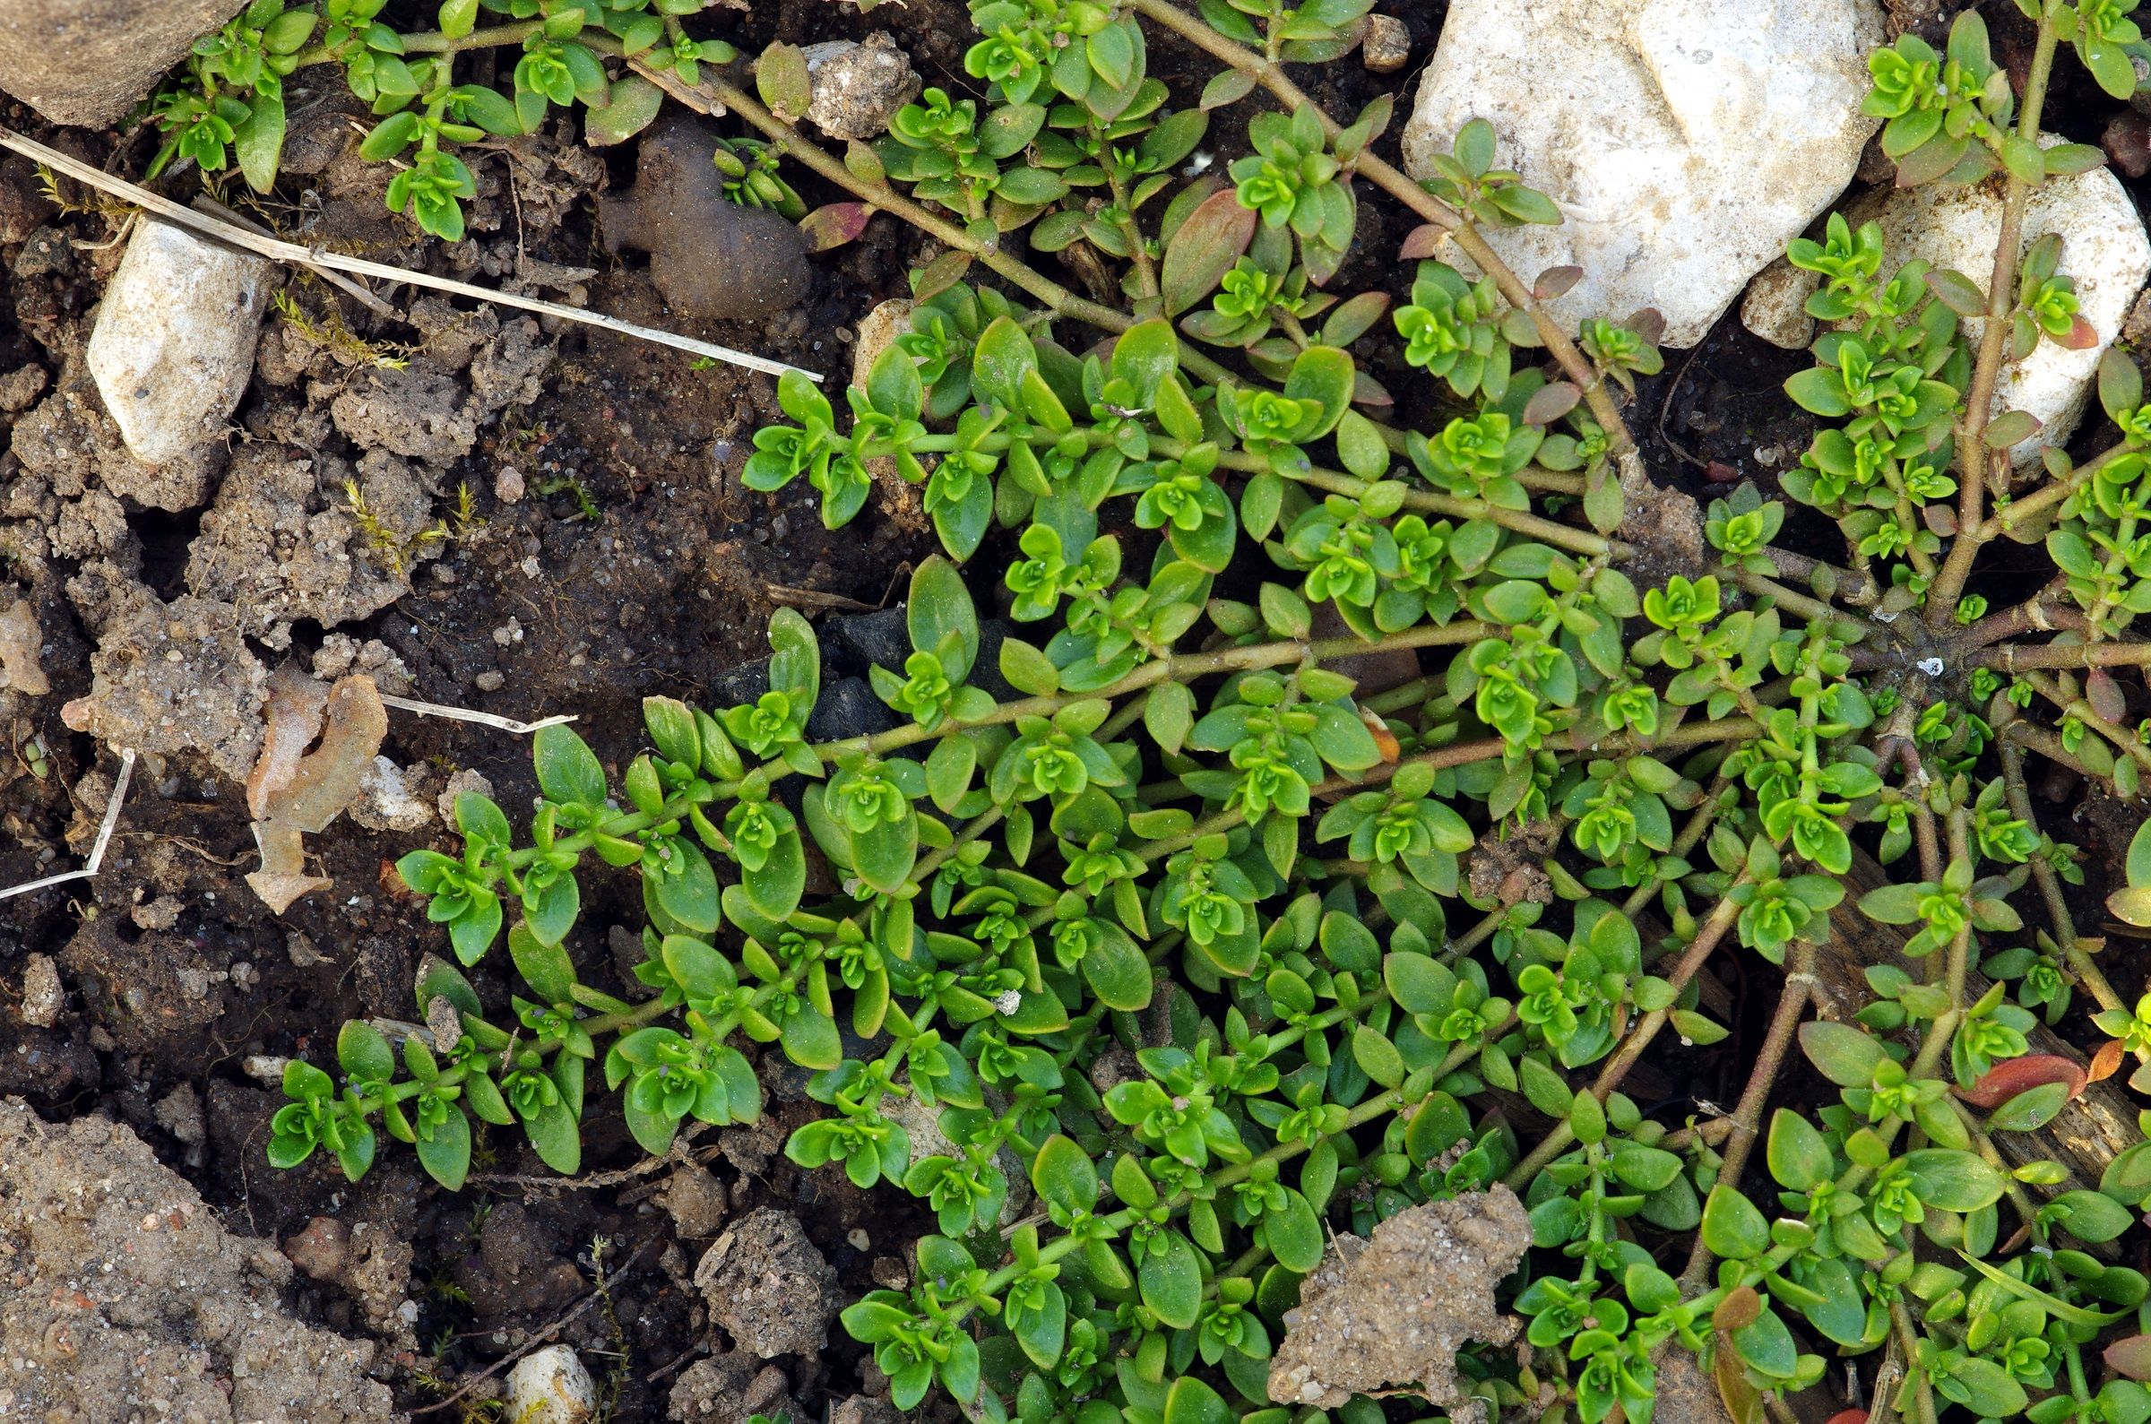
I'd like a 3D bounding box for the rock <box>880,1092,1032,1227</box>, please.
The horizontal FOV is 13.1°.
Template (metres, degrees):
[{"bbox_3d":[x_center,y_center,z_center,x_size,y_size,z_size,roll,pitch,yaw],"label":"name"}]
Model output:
[{"bbox_3d":[-0.009,0.033,0.690,0.012,0.009,0.011,0,80,0],"label":"rock"}]

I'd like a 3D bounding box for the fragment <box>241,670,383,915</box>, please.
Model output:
[{"bbox_3d":[-0.056,0.006,0.694,0.011,0.005,0.018,0,80,0],"label":"fragment"}]

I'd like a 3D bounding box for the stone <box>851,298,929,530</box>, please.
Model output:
[{"bbox_3d":[-0.013,-0.022,0.700,0.008,0.009,0.017,0,80,0],"label":"stone"}]

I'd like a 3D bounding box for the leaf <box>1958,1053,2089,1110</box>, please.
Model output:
[{"bbox_3d":[0.069,0.027,0.687,0.010,0.004,0.004,0,80,0],"label":"leaf"}]

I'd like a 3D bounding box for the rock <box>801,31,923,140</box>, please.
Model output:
[{"bbox_3d":[-0.016,-0.047,0.704,0.009,0.007,0.008,0,80,0],"label":"rock"}]

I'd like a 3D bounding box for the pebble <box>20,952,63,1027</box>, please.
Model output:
[{"bbox_3d":[-0.077,0.021,0.693,0.003,0.004,0.006,0,80,0],"label":"pebble"}]

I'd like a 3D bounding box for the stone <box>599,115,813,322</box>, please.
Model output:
[{"bbox_3d":[-0.028,-0.036,0.702,0.012,0.011,0.017,-42,83,-7],"label":"stone"}]

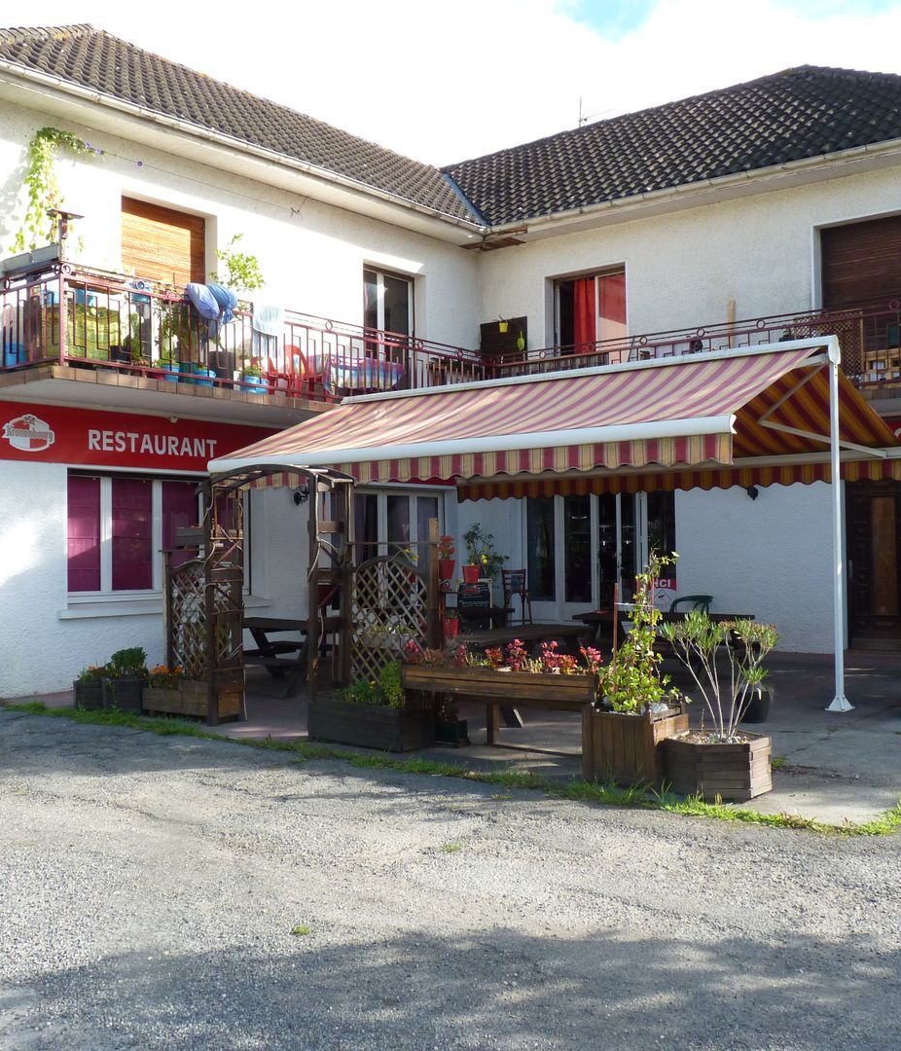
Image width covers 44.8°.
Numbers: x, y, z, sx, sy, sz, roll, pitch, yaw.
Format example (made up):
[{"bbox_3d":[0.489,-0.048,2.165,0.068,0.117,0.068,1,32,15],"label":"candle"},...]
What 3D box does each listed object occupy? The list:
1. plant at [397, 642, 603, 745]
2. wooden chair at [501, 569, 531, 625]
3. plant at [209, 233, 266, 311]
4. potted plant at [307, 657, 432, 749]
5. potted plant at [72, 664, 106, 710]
[{"bbox_3d":[0.429,1.237,8.060,1.620,0.780,0.440,-1,-1,39],"label":"plant"},{"bbox_3d":[0.935,1.147,15.425,0.420,1.042,0.440,-1,-1,14],"label":"wooden chair"},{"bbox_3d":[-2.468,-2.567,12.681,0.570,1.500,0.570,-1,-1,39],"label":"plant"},{"bbox_3d":[-0.602,1.313,8.217,0.970,0.650,0.390,-1,-1,39],"label":"potted plant"},{"bbox_3d":[-3.398,1.508,10.360,0.360,0.450,0.360,0,-1,-21],"label":"potted plant"}]

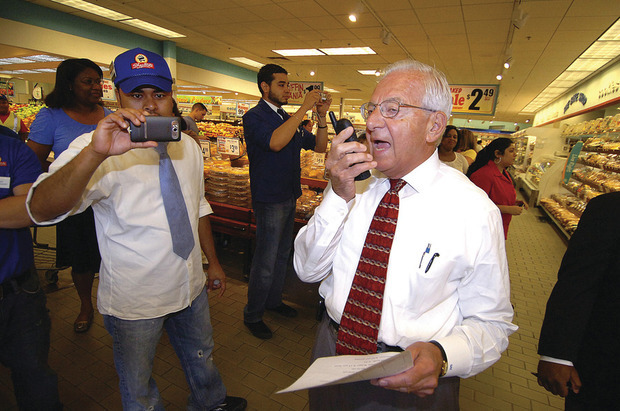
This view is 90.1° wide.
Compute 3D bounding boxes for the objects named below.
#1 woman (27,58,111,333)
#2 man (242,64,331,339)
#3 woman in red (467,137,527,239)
[{"bbox_3d":[-1.419,-0.001,2.019,0.520,1.760,0.360,-7,19,-40],"label":"woman"},{"bbox_3d":[-0.180,0.031,2.150,0.580,1.850,0.480,13,16,27],"label":"man"},{"bbox_3d":[1.510,0.202,2.666,0.460,1.560,0.460,15,18,35],"label":"woman in red"}]

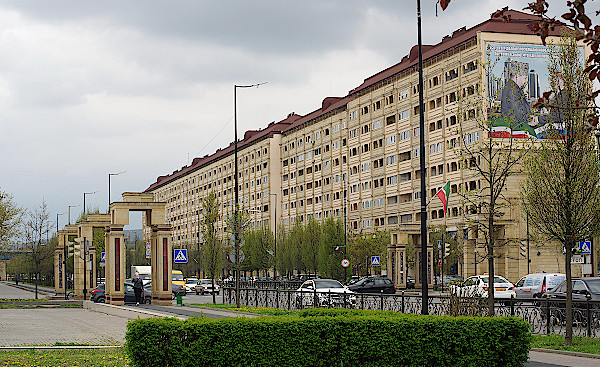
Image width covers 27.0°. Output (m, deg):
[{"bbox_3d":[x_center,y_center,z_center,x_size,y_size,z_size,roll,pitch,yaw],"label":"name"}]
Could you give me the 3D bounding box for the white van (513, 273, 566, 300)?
[{"bbox_3d":[13.026,5.803,68.500,1.760,1.720,4.350,0,-4,-15],"label":"white van"}]

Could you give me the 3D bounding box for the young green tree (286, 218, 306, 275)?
[{"bbox_3d":[-0.420,8.335,150.000,2.700,8.263,2.700,-1,-4,0],"label":"young green tree"}]

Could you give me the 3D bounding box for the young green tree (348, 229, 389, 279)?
[{"bbox_3d":[7.290,7.867,131.000,4.200,5.900,4.200,-1,-4,0],"label":"young green tree"}]

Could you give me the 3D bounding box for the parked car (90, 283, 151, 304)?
[{"bbox_3d":[-9.900,6.340,71.500,4.050,1.470,1.740,0,-4,-15],"label":"parked car"}]

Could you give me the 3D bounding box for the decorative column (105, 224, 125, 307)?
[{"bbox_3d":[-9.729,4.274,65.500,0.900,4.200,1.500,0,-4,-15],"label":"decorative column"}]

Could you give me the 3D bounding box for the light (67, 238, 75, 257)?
[{"bbox_3d":[-14.517,4.048,79.000,0.420,0.950,0.380,0,-4,-15],"label":"light"}]

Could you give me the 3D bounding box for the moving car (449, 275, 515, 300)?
[{"bbox_3d":[9.182,5.347,62.709,1.720,1.470,4.350,0,-4,-15],"label":"moving car"}]

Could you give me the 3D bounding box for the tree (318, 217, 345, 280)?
[{"bbox_3d":[3.430,7.487,136.000,2.900,7.786,2.900,-1,-4,0],"label":"tree"}]

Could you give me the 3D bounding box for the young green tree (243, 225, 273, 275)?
[{"bbox_3d":[-5.717,9.685,168.000,3.800,8.340,3.800,0,-4,-15],"label":"young green tree"}]

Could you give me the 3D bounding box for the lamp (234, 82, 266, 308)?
[{"bbox_3d":[-2.648,0.622,67.500,1.700,12.000,0.350,0,-4,-15],"label":"lamp"}]

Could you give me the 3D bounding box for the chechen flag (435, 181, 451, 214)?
[{"bbox_3d":[4.450,0.437,39.000,0.500,1.050,0.300,0,-4,-15],"label":"chechen flag"}]

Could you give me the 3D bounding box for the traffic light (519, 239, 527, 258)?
[{"bbox_3d":[14.106,4.112,79.000,0.420,1.100,0.380,0,-4,-15],"label":"traffic light"}]

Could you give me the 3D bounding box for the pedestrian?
[{"bbox_3d":[-8.392,5.449,64.500,0.500,1.680,0.350,0,-4,-15],"label":"pedestrian"}]

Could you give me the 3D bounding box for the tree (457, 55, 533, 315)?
[{"bbox_3d":[5.015,0.258,32.200,1.900,7.000,1.900,0,-4,-15],"label":"tree"}]

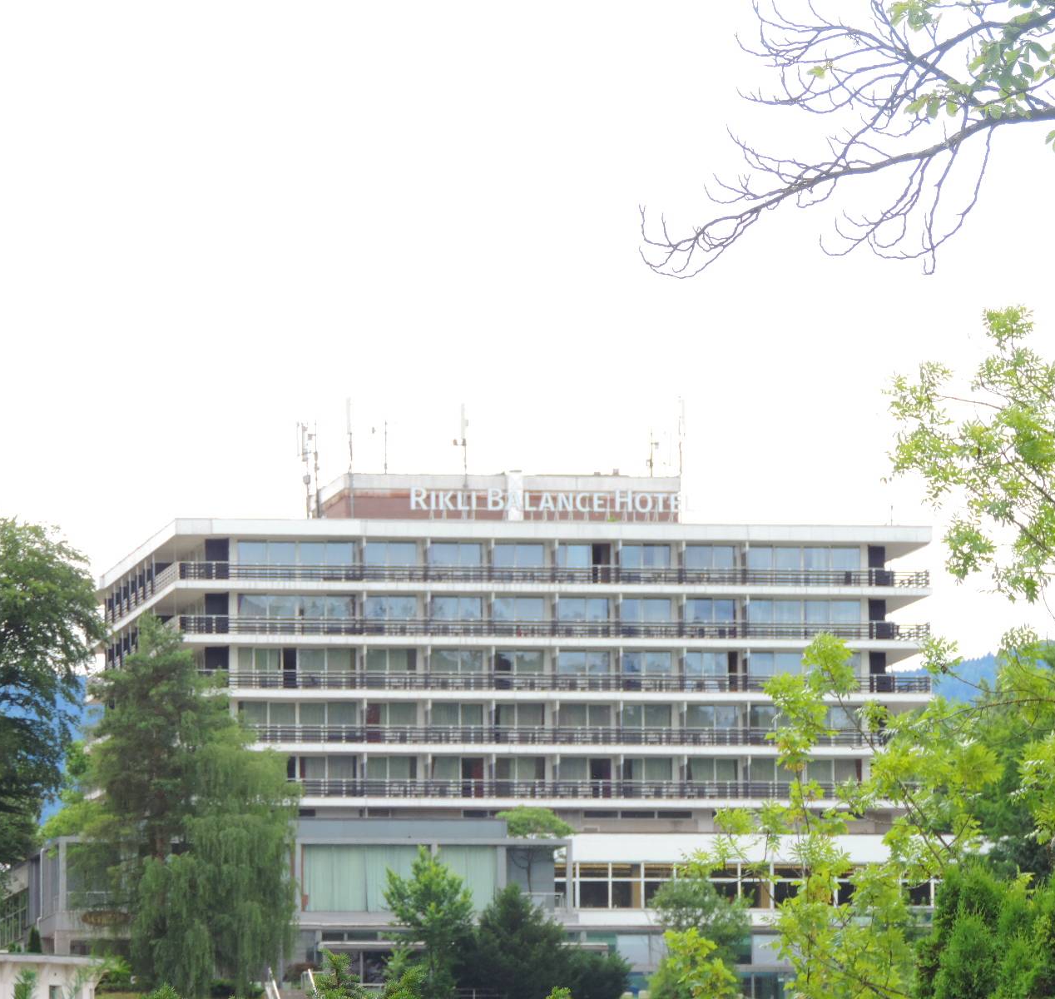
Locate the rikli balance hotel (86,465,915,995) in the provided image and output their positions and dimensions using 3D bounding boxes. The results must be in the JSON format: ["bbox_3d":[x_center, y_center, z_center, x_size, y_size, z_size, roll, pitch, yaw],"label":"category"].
[{"bbox_3d":[-1.882,14.857,500.206,42.532,30.409,42.532,1,-6,-10],"label":"rikli balance hotel"}]

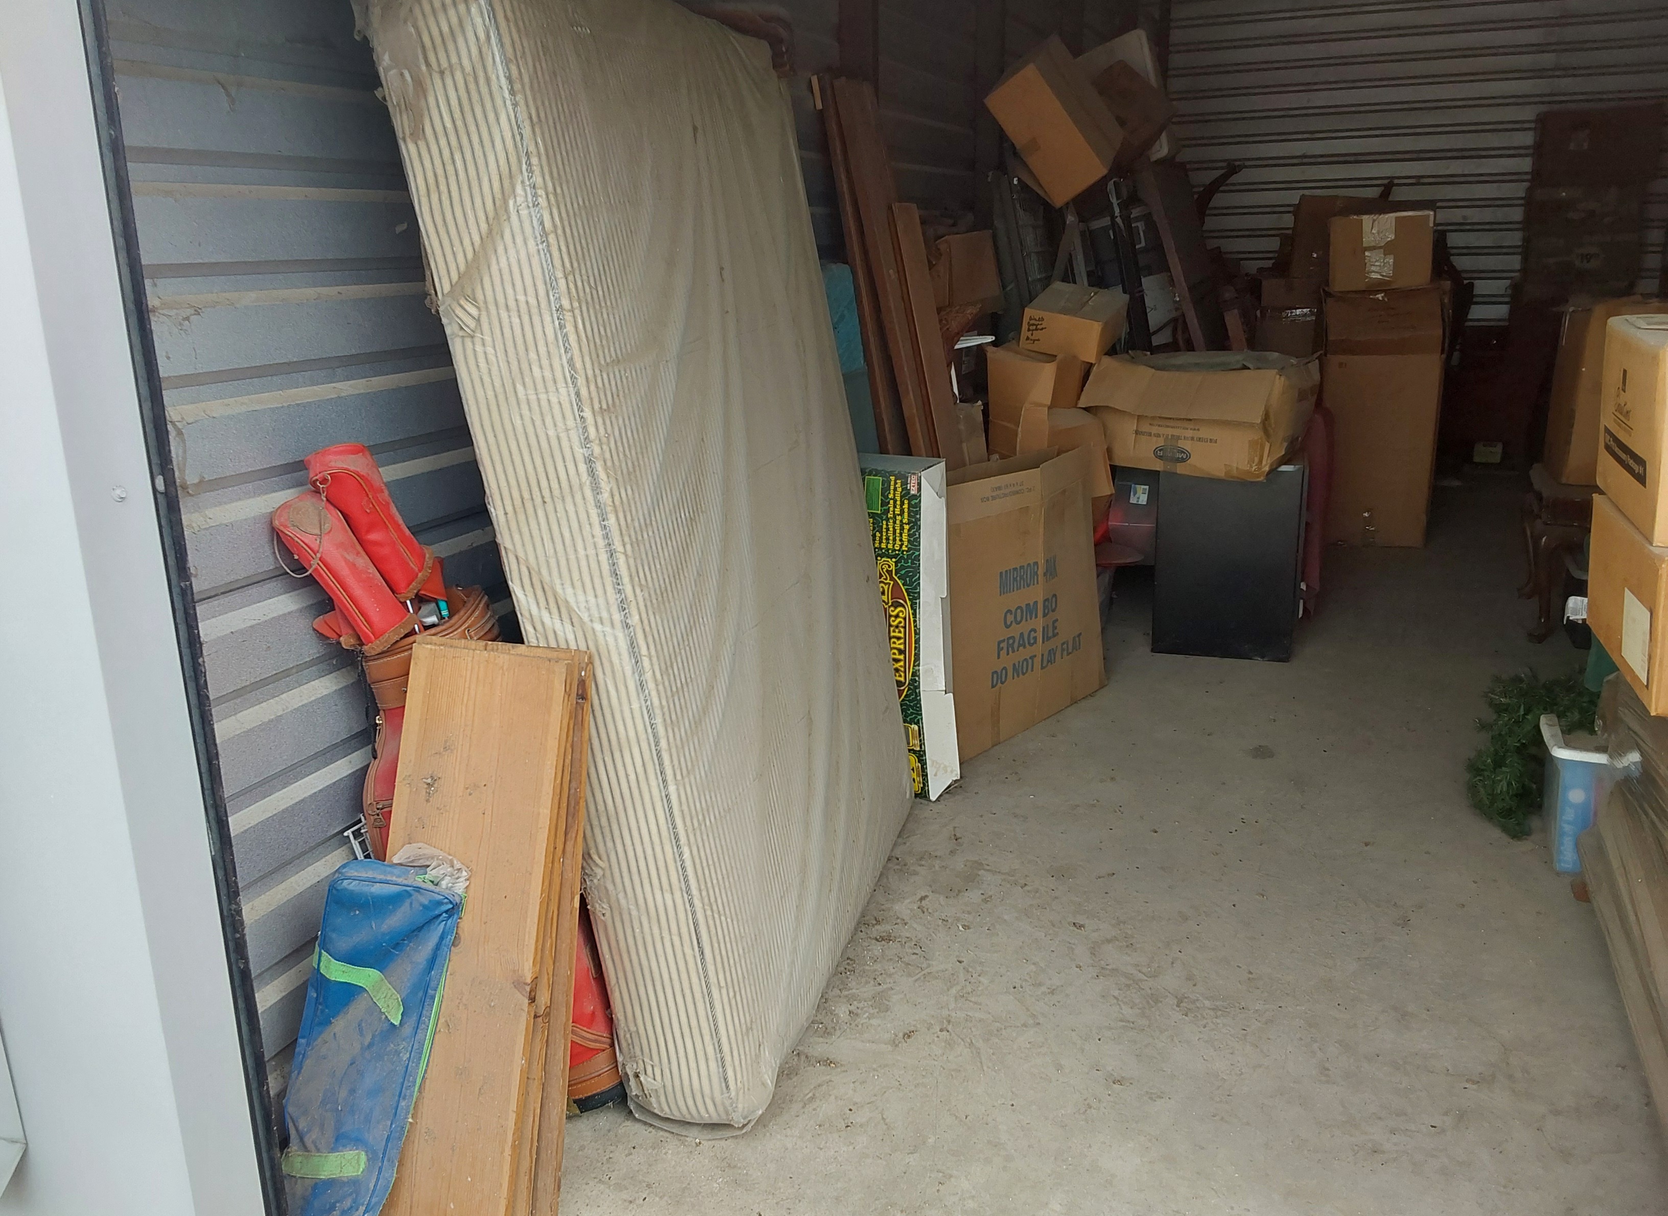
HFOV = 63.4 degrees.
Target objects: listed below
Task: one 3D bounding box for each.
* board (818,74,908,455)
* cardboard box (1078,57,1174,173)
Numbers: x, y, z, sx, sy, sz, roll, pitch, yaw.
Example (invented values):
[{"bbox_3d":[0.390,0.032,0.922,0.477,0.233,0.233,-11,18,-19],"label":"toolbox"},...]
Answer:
[{"bbox_3d":[0.185,-0.536,3.961,0.040,1.970,0.150,-6,12,25],"label":"board"},{"bbox_3d":[1.215,-2.039,5.578,0.290,0.300,0.280,-37,14,38],"label":"cardboard box"}]

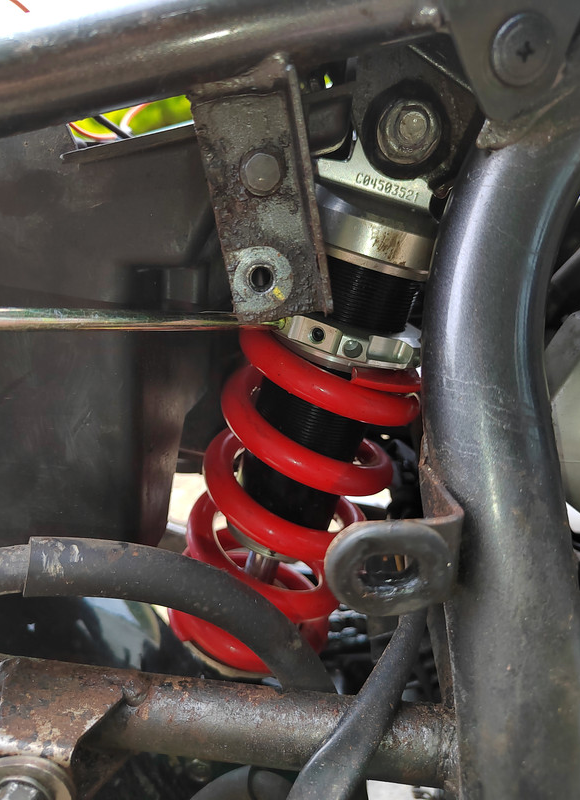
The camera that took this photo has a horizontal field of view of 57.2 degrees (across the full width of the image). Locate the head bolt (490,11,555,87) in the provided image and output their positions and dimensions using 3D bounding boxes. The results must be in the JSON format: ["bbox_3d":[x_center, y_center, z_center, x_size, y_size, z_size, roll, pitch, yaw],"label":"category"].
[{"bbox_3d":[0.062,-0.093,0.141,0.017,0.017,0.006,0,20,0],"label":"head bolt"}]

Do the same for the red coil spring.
[{"bbox_3d":[0.001,0.035,0.226,0.076,0.129,0.076,18,18,0],"label":"red coil spring"}]

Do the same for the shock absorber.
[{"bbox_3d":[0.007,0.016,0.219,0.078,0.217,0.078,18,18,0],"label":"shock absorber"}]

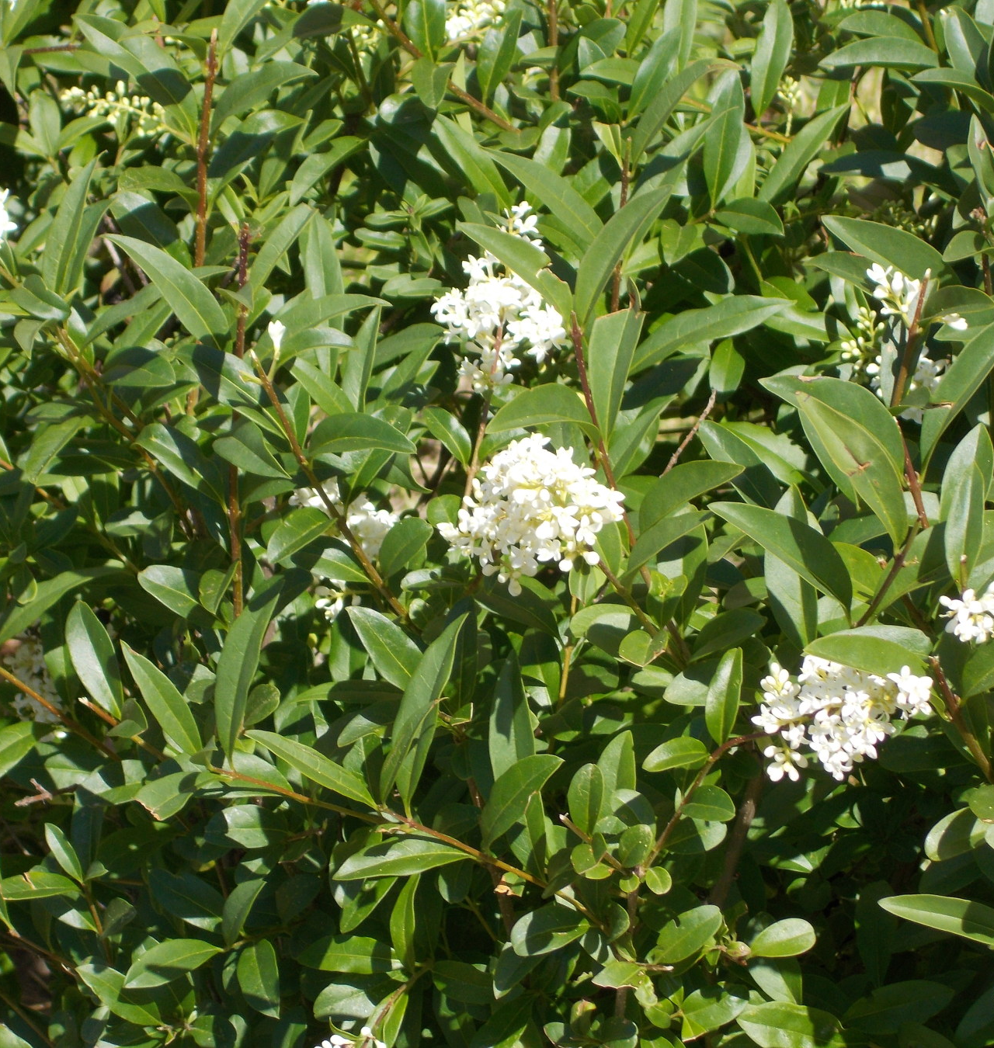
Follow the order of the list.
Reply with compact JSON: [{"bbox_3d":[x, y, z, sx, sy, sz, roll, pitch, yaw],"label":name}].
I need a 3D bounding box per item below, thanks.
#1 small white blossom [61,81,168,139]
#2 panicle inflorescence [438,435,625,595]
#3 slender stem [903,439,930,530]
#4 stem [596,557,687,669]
[{"bbox_3d":[-0.130,-0.140,1.780,0.036,0.019,0.022,0,16,0],"label":"small white blossom"},{"bbox_3d":[0.011,-0.003,1.650,0.058,0.047,0.047,0,16,0],"label":"panicle inflorescence"},{"bbox_3d":[0.130,-0.012,1.630,0.002,0.029,0.002,-16,15,0],"label":"slender stem"},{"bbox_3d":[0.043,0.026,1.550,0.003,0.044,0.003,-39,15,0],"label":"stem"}]

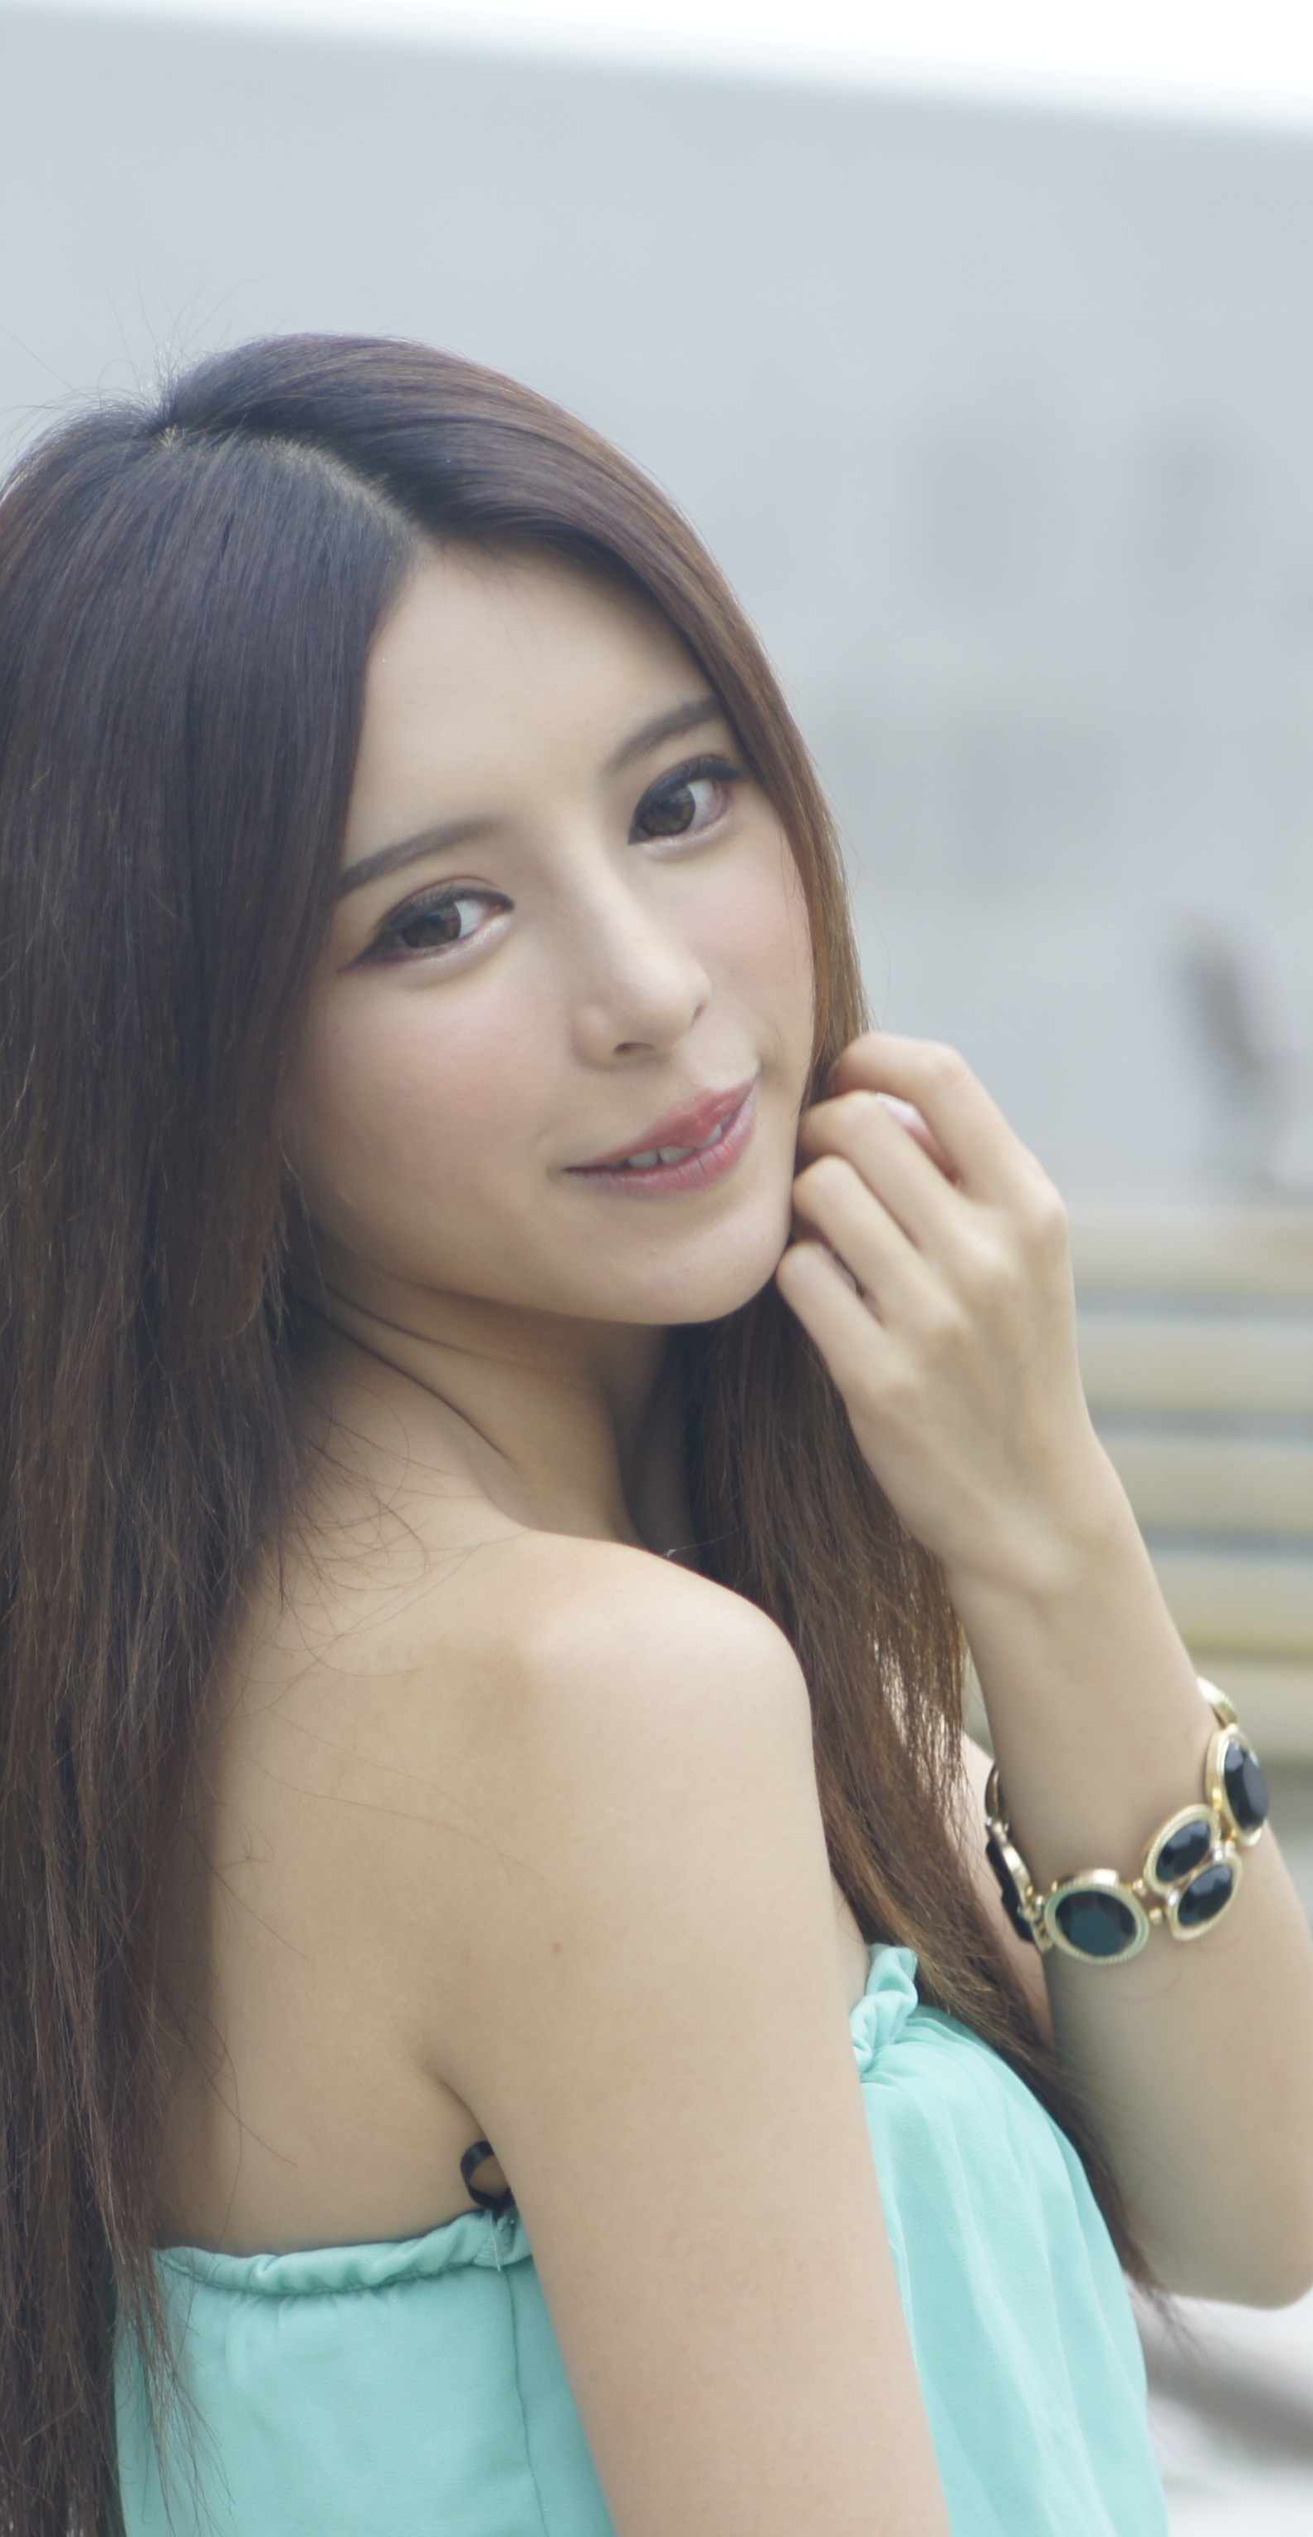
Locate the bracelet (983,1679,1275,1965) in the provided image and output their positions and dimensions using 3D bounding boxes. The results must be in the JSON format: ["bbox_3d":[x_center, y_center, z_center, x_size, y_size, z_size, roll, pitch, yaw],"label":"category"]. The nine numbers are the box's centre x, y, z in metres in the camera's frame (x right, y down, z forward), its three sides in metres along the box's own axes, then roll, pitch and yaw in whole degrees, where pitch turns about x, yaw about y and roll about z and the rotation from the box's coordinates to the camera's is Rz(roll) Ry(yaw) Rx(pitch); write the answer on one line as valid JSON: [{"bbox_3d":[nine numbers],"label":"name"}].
[{"bbox_3d":[0.105,0.119,2.600,0.062,0.033,0.063,-9,40,8],"label":"bracelet"}]

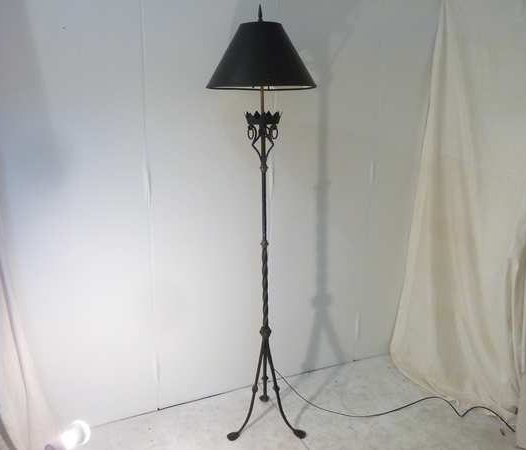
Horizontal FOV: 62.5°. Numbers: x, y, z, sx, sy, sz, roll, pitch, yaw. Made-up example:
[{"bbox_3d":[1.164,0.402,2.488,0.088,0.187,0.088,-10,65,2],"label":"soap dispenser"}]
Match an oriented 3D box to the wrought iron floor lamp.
[{"bbox_3d":[0.008,0.067,1.803,0.413,1.780,0.413,-1,15,0],"label":"wrought iron floor lamp"}]

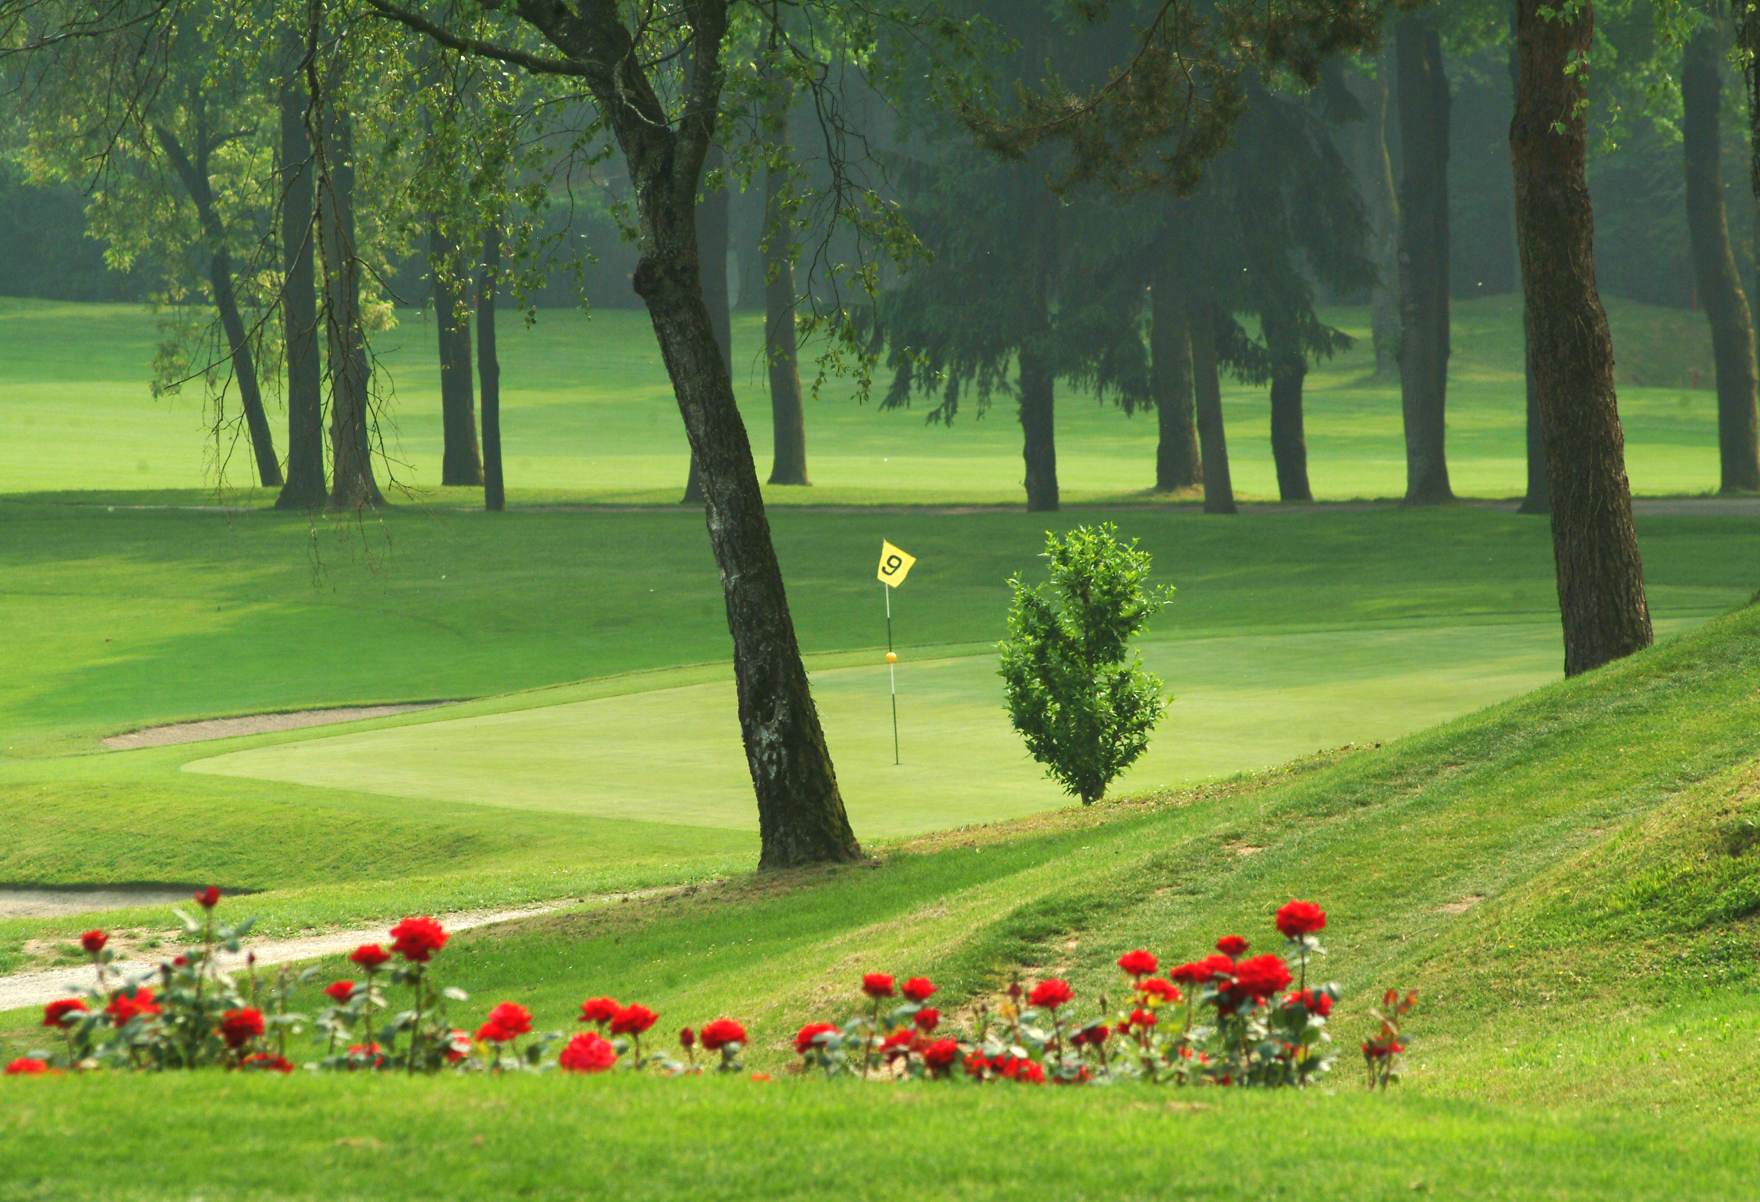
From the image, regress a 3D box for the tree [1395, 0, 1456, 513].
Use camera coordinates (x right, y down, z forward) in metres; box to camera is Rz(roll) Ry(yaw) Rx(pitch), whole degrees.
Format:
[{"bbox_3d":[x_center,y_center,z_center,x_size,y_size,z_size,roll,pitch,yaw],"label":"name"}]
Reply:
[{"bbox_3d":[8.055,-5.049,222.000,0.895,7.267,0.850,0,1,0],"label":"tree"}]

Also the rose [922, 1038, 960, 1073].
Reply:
[{"bbox_3d":[0.128,0.938,31.000,0.079,0.074,0.075,0,1,0],"label":"rose"}]

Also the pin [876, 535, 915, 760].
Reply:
[{"bbox_3d":[0.161,0.486,143.000,0.380,2.150,0.200,0,2,0],"label":"pin"}]

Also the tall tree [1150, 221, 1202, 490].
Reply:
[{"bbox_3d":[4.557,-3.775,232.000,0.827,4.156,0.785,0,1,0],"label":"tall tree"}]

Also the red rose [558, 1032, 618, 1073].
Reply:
[{"bbox_3d":[-0.524,0.813,27.000,0.102,0.080,0.098,0,2,0],"label":"red rose"}]

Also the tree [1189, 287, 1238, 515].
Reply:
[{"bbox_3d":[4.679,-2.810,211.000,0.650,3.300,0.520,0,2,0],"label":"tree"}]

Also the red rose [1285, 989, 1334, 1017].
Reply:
[{"bbox_3d":[0.772,0.722,27.000,0.086,0.058,0.080,0,2,0],"label":"red rose"}]

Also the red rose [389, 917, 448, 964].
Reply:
[{"bbox_3d":[-0.854,0.627,27.800,0.110,0.086,0.110,0,2,0],"label":"red rose"}]

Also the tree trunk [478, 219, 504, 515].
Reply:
[{"bbox_3d":[-5.496,-3.281,212.000,0.360,4.100,0.340,0,2,0],"label":"tree trunk"}]

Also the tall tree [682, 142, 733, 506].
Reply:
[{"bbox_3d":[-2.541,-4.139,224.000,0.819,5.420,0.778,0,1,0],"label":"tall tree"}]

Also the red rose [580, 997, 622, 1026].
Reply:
[{"bbox_3d":[-0.576,0.848,31.000,0.084,0.062,0.080,0,1,0],"label":"red rose"}]

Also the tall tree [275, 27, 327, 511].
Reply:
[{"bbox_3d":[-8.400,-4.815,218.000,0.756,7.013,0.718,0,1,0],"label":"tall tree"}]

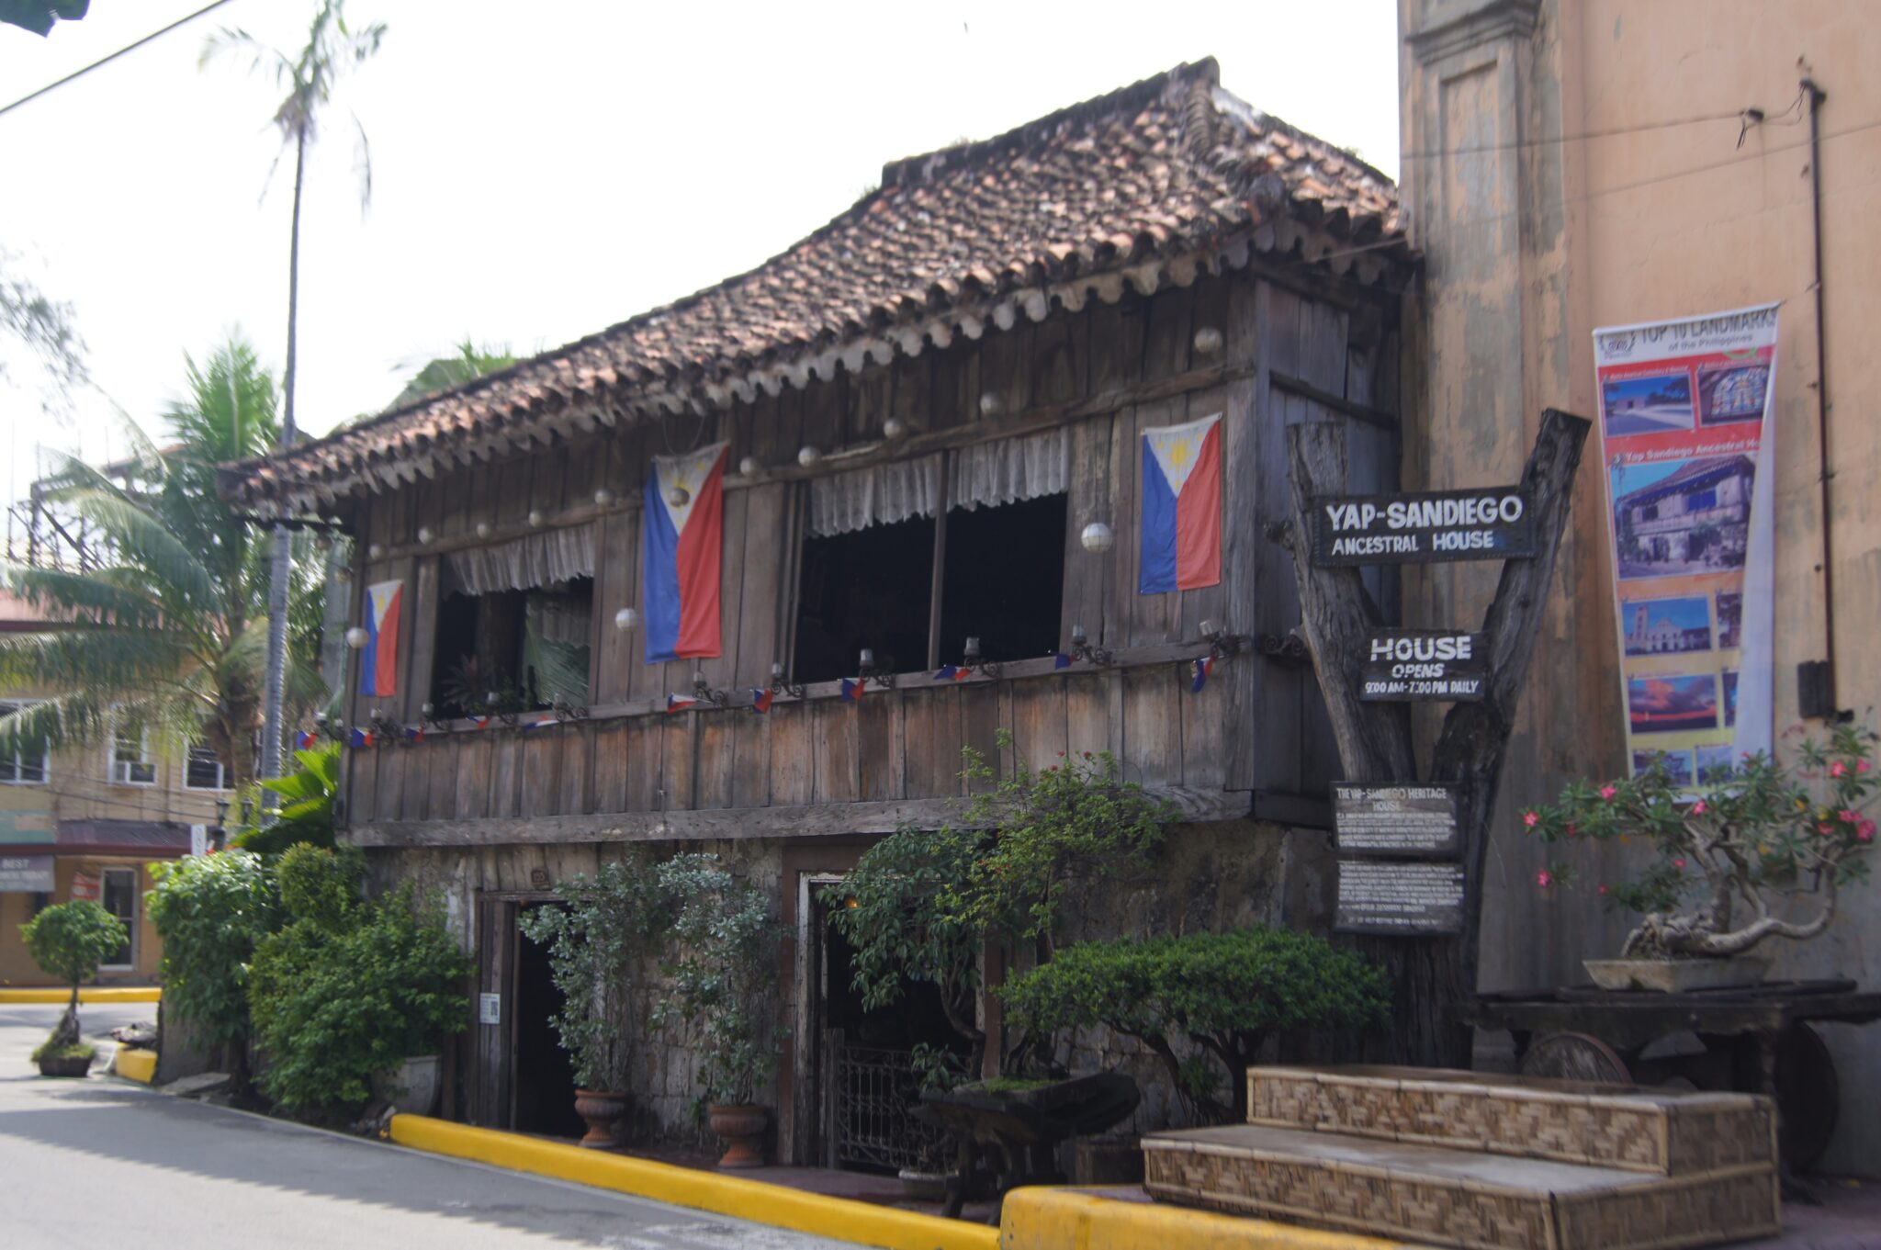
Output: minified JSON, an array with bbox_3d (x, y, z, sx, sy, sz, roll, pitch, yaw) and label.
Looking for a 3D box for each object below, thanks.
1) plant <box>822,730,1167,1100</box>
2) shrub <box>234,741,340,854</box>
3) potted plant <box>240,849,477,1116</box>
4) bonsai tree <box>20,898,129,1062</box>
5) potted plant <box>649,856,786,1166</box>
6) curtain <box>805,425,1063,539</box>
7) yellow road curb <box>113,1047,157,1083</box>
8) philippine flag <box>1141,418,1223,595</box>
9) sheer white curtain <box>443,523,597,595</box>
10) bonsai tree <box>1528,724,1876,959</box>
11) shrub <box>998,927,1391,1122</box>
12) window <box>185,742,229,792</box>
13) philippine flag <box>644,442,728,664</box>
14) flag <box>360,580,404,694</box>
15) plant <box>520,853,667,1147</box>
[{"bbox_3d":[0.316,1.491,11.500,1.400,1.778,1.950,8,-11,-44],"label":"plant"},{"bbox_3d":[-5.899,1.566,19.800,1.100,1.100,1.050,4,-9,-16],"label":"shrub"},{"bbox_3d":[-4.757,2.927,17.900,1.350,2.130,1.800,9,-11,-42],"label":"potted plant"},{"bbox_3d":[-8.836,3.708,22.400,1.100,1.830,1.050,5,-9,-21],"label":"bonsai tree"},{"bbox_3d":[-1.411,2.437,13.850,0.750,1.976,0.950,8,-11,-44],"label":"potted plant"},{"bbox_3d":[-0.063,-0.885,13.904,0.100,0.395,2.373,8,-11,-44],"label":"curtain"},{"bbox_3d":[-7.779,4.263,21.200,0.350,0.250,1.100,8,-11,-44],"label":"yellow road curb"},{"bbox_3d":[1.350,-0.671,12.321,0.040,0.950,0.590,9,-11,-42],"label":"philippine flag"},{"bbox_3d":[-3.325,-0.482,17.230,0.100,0.370,2.122,8,-11,-44],"label":"sheer white curtain"},{"bbox_3d":[3.580,1.022,10.300,1.600,1.120,1.250,-1,-9,19],"label":"bonsai tree"},{"bbox_3d":[1.272,2.027,11.000,1.500,1.022,2.100,8,-11,-44],"label":"shrub"},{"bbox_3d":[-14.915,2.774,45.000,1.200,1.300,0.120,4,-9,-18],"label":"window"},{"bbox_3d":[-1.813,-0.505,15.706,0.050,1.530,0.880,9,-11,-42],"label":"philippine flag"},{"bbox_3d":[-4.789,0.124,18.809,0.040,0.970,0.570,9,-11,-42],"label":"flag"},{"bbox_3d":[-2.370,2.555,14.950,0.800,1.984,1.100,8,-11,-44],"label":"plant"}]

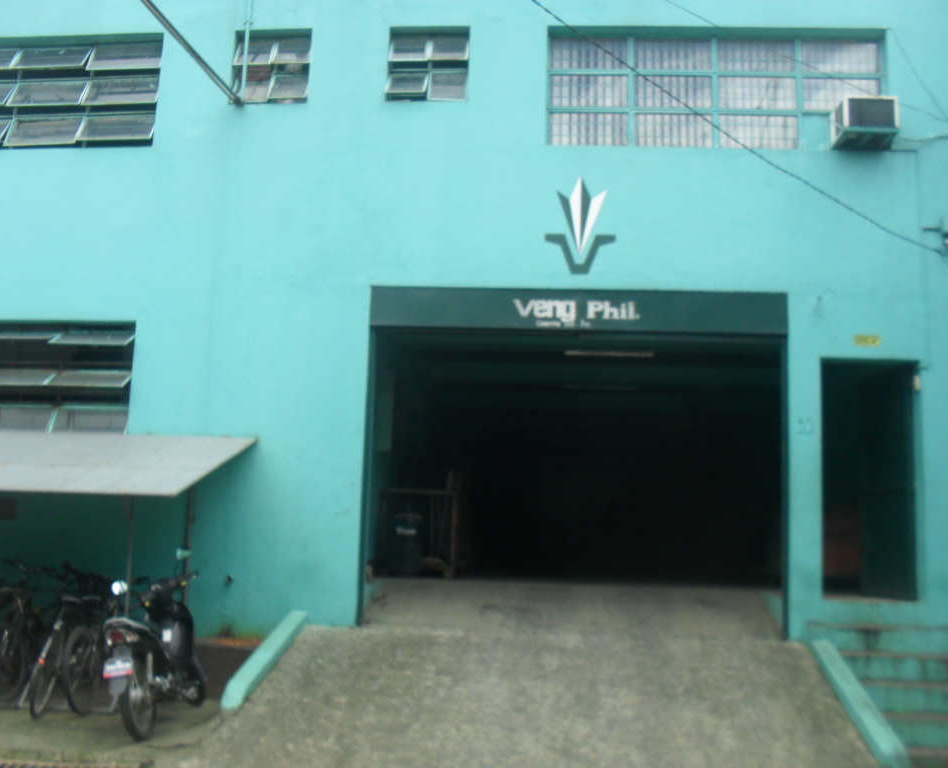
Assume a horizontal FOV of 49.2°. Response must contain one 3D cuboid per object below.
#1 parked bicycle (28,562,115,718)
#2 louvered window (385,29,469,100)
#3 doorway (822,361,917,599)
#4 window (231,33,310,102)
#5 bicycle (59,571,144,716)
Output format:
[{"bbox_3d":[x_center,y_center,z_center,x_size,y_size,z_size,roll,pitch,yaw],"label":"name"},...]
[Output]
[{"bbox_3d":[-3.200,2.004,8.237,0.620,1.060,1.700,3,-7,-10],"label":"parked bicycle"},{"bbox_3d":[-0.431,-3.060,9.987,0.781,0.751,0.150,1,-7,4],"label":"louvered window"},{"bbox_3d":[3.517,0.843,9.217,0.848,2.123,0.150,1,-7,4],"label":"doorway"},{"bbox_3d":[-1.959,-3.064,10.084,0.759,0.755,0.150,1,-7,4],"label":"window"},{"bbox_3d":[-2.937,2.036,8.350,0.580,1.040,1.700,2,-7,-5],"label":"bicycle"}]

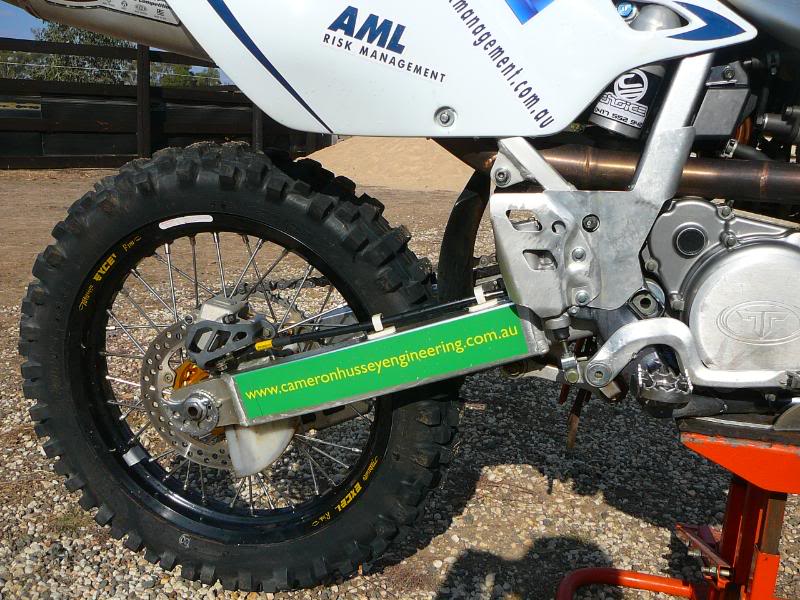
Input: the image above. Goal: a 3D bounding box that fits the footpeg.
[{"bbox_3d":[0.272,0.095,0.842,0.051,0.036,0.080,6,16,12],"label":"footpeg"}]

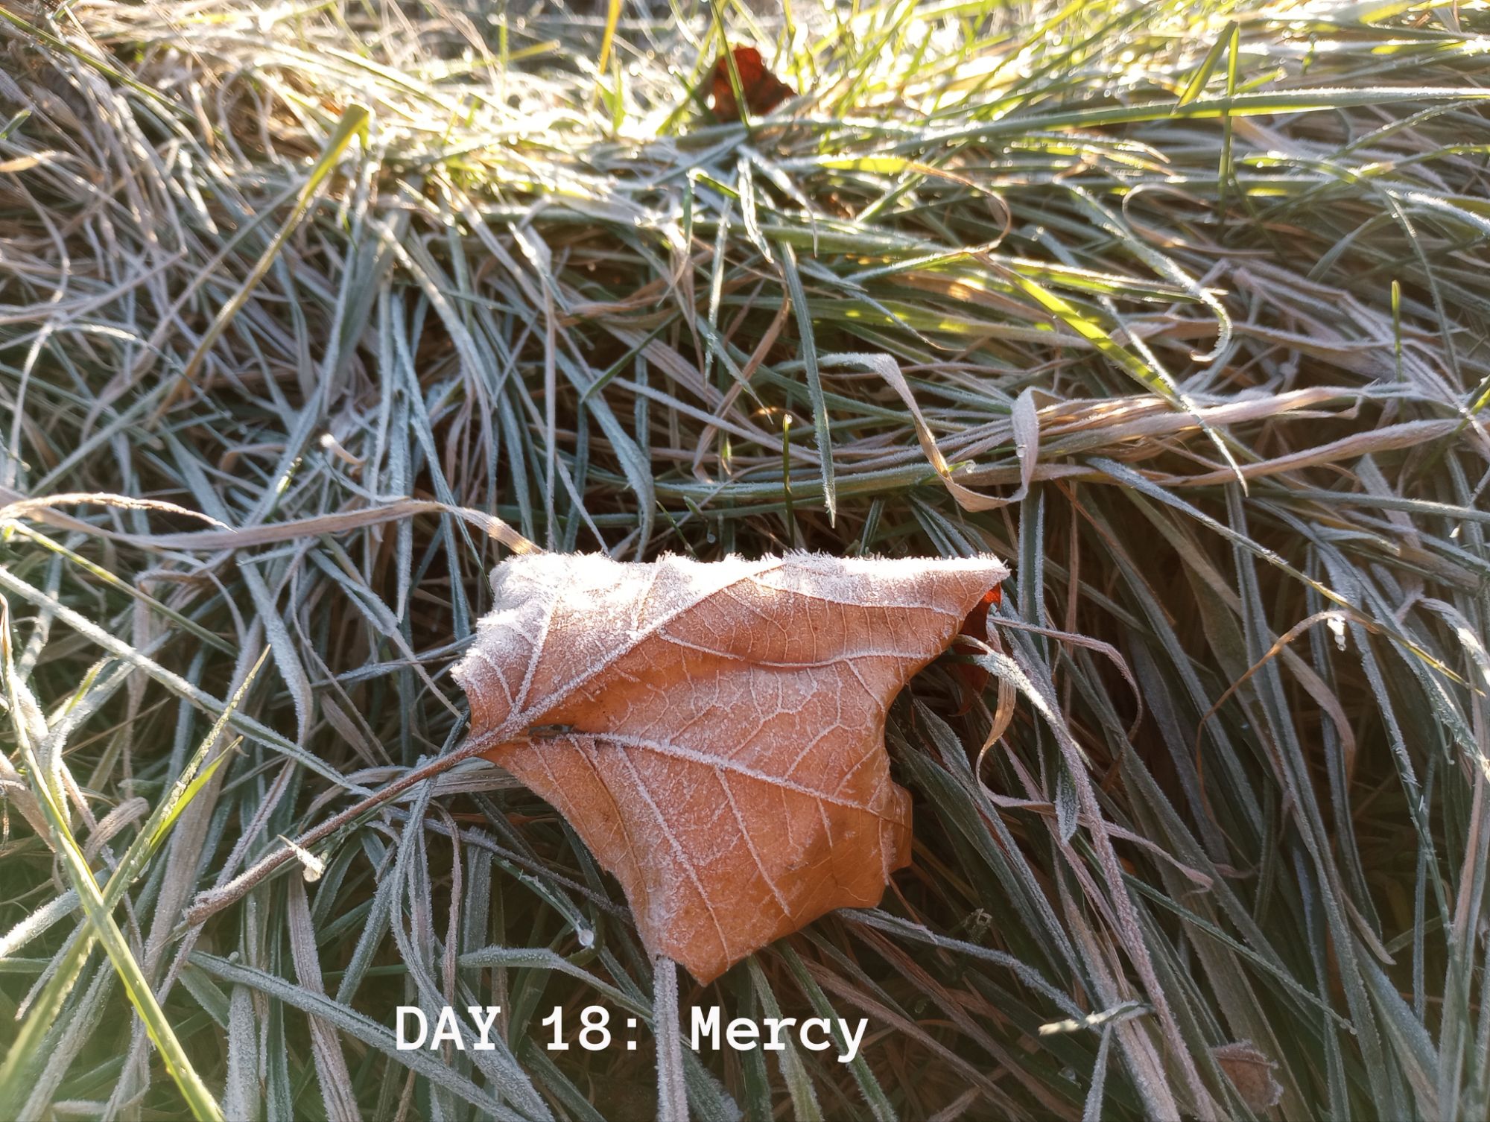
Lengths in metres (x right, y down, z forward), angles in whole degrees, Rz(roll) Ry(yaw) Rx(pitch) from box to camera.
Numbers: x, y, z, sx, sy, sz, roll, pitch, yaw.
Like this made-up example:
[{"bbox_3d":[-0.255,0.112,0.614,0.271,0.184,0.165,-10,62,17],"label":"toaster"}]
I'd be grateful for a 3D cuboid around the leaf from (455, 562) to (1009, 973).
[{"bbox_3d":[-0.003,0.044,0.280,0.127,0.050,0.097,0,42,0],"label":"leaf"}]

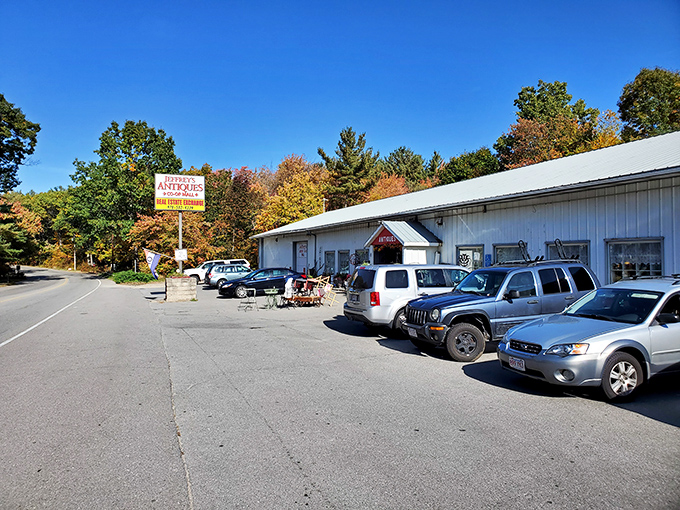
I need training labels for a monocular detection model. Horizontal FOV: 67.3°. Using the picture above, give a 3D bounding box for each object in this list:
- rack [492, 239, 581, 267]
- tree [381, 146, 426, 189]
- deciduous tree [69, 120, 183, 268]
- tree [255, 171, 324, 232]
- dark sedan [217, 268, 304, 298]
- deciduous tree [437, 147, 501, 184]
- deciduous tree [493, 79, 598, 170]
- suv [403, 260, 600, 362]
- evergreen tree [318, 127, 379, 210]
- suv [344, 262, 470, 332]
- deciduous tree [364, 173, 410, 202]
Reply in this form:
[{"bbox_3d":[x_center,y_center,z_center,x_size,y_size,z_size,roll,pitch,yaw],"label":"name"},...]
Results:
[{"bbox_3d":[4.249,-0.036,11.244,1.620,0.600,1.120,0,-1,-22],"label":"rack"},{"bbox_3d":[8.077,-5.658,66.084,7.000,16.727,7.000,0,-1,0],"label":"tree"},{"bbox_3d":[-22.681,-6.185,54.090,12.000,16.072,12.000,0,-1,0],"label":"deciduous tree"},{"bbox_3d":[-5.142,-3.045,52.047,7.600,11.117,7.600,0,-1,0],"label":"tree"},{"bbox_3d":[-4.148,1.461,27.455,4.800,1.470,1.830,0,-1,-29],"label":"dark sedan"},{"bbox_3d":[13.587,-4.466,54.066,8.000,14.013,8.000,0,-1,0],"label":"deciduous tree"},{"bbox_3d":[17.877,-6.315,44.091,9.500,17.437,9.500,0,-1,0],"label":"deciduous tree"},{"bbox_3d":[3.507,1.110,10.928,4.400,1.840,1.840,0,-1,-22],"label":"suv"},{"bbox_3d":[1.065,-6.712,64.098,7.800,18.781,7.800,0,-1,0],"label":"evergreen tree"},{"bbox_3d":[2.601,1.197,15.083,4.820,1.820,1.970,0,-1,-24],"label":"suv"},{"bbox_3d":[5.395,-3.387,58.052,6.000,11.964,6.000,0,-1,0],"label":"deciduous tree"}]

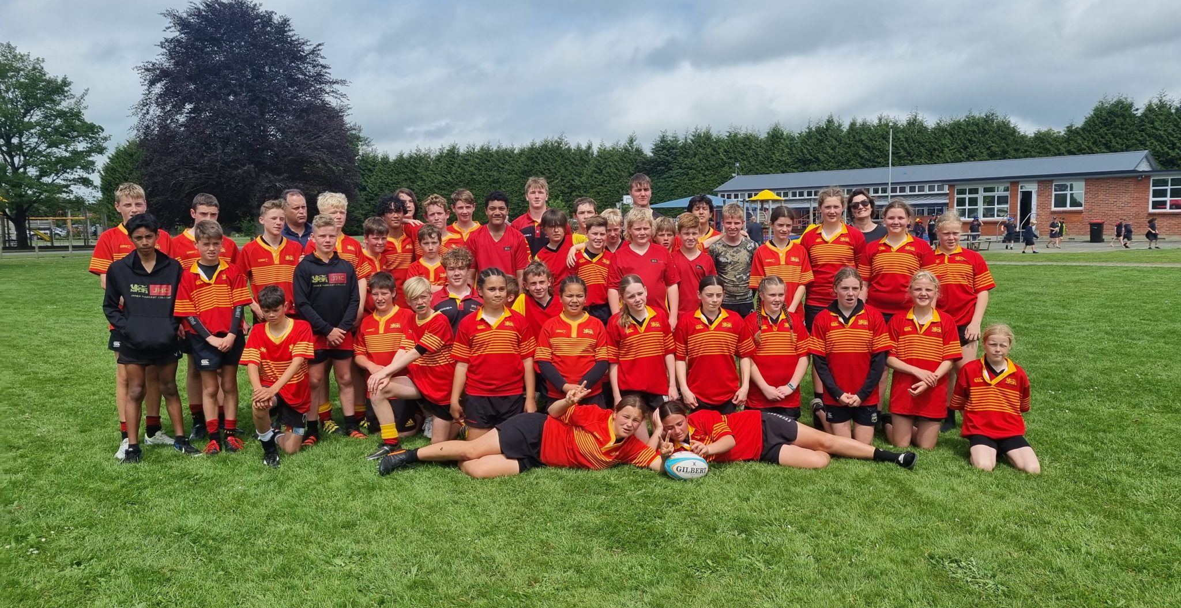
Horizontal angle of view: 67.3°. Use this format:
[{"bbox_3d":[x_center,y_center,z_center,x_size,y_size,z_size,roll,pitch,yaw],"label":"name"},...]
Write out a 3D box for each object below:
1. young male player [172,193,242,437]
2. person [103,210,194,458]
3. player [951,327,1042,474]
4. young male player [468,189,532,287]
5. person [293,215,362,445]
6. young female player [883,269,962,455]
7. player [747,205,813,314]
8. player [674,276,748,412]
[{"bbox_3d":[-2.709,0.077,6.355,0.500,1.710,0.360,-2,6,-16],"label":"young male player"},{"bbox_3d":[-2.849,0.195,5.700,0.510,1.570,0.370,-3,6,-21],"label":"person"},{"bbox_3d":[2.551,0.540,5.580,0.530,0.855,0.550,1,6,14],"label":"player"},{"bbox_3d":[-0.730,-0.028,7.080,0.520,1.740,0.350,-1,6,-6],"label":"young male player"},{"bbox_3d":[-1.819,0.161,6.173,0.480,1.560,0.380,-2,6,-16],"label":"person"},{"bbox_3d":[2.196,0.332,5.908,0.500,1.137,0.580,1,6,13],"label":"young female player"},{"bbox_3d":[1.337,0.097,6.200,0.460,1.558,0.280,1,6,9],"label":"player"},{"bbox_3d":[0.828,0.347,5.969,0.480,1.113,0.580,0,6,8],"label":"player"}]

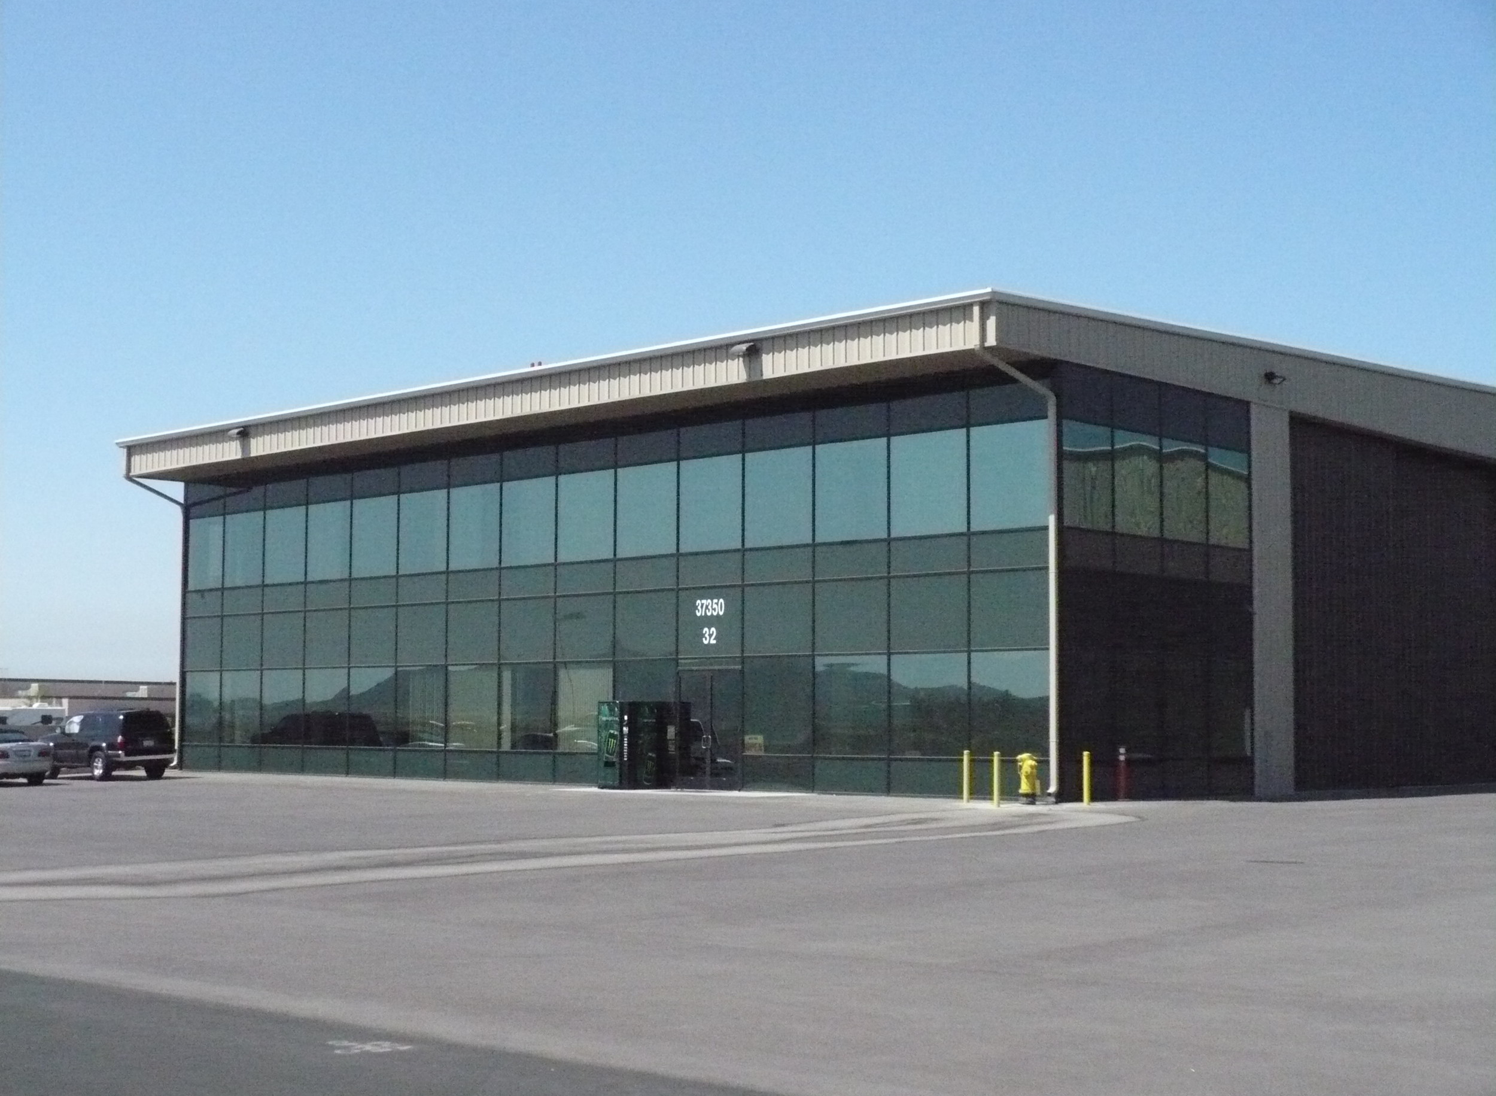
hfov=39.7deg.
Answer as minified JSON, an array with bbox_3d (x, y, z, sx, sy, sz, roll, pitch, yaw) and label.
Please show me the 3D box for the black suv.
[{"bbox_3d":[-16.656,5.102,53.904,4.550,1.780,1.760,-4,-7,43],"label":"black suv"}]

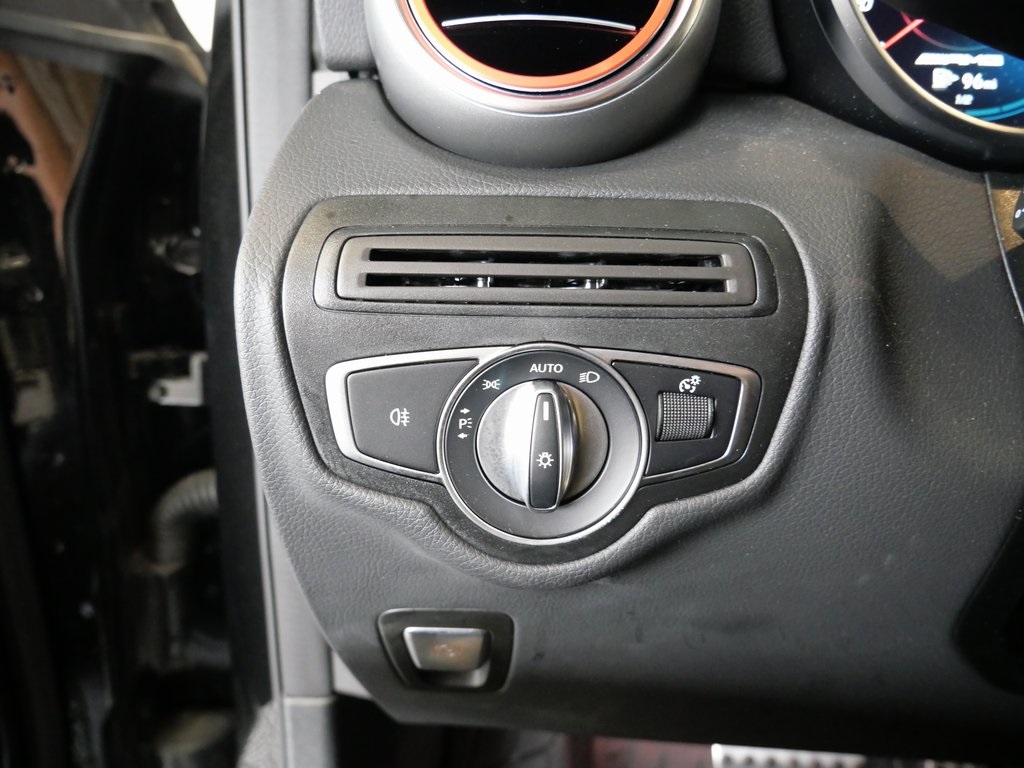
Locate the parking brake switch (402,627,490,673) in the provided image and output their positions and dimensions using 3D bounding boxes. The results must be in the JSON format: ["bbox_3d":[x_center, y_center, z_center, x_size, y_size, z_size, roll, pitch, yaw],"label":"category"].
[{"bbox_3d":[-0.025,0.100,0.267,0.032,0.017,0.012,1,12,0],"label":"parking brake switch"}]

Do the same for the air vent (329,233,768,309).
[{"bbox_3d":[0.012,-0.038,0.240,0.140,0.022,0.014,1,12,0],"label":"air vent"}]

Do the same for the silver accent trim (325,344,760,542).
[{"bbox_3d":[0.011,0.021,0.254,0.152,0.073,0.015,1,12,0],"label":"silver accent trim"}]

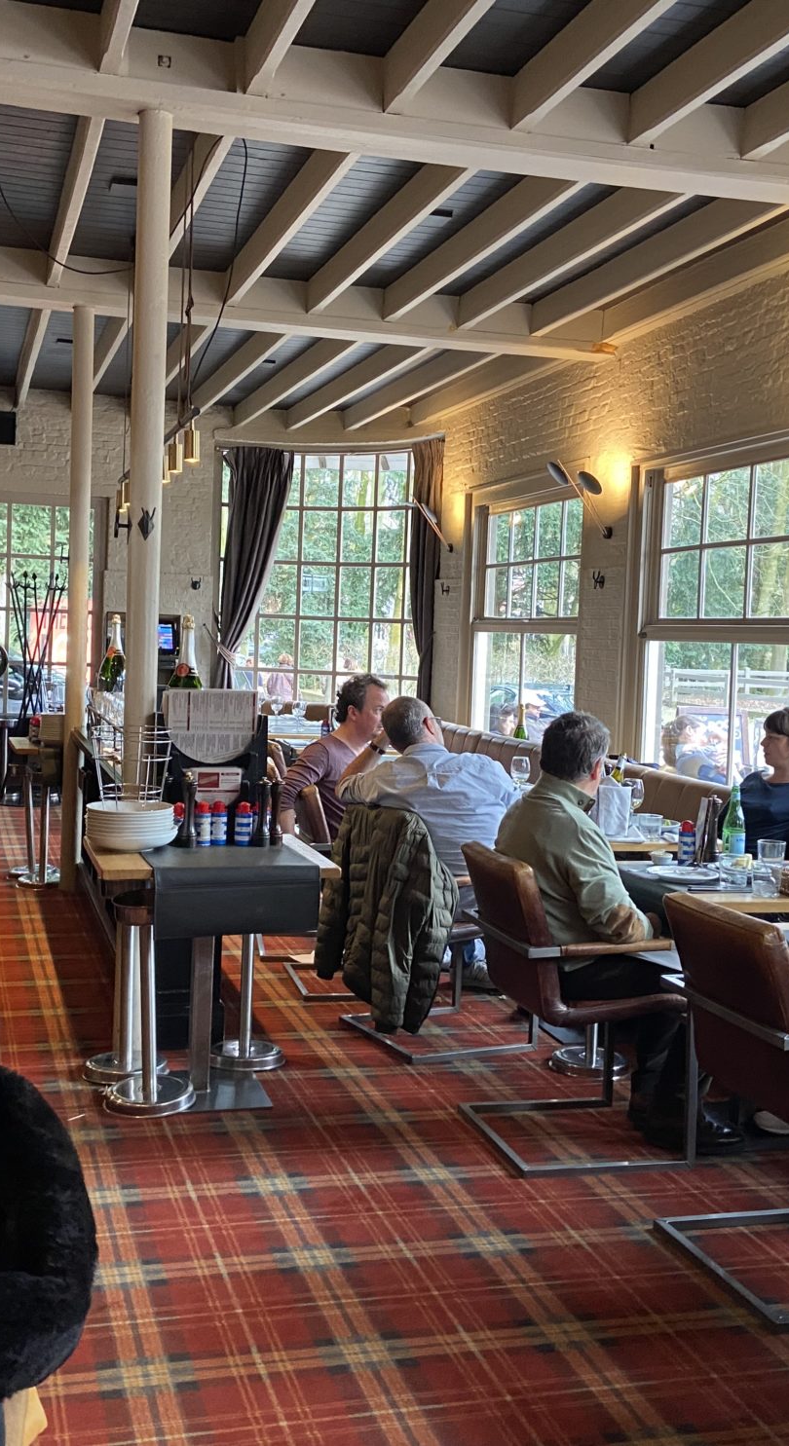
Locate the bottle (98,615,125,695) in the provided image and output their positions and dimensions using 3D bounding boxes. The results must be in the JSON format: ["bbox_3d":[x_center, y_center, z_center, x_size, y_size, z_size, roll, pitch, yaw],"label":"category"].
[{"bbox_3d":[-1.328,-0.263,6.905,0.145,0.490,0.145,1,4,-17],"label":"bottle"}]

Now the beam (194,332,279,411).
[{"bbox_3d":[-1.098,-2.465,10.089,0.060,0.177,4.133,1,4,-17],"label":"beam"}]

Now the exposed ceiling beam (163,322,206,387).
[{"bbox_3d":[-1.549,-2.553,10.256,0.065,0.170,4.400,1,4,-17],"label":"exposed ceiling beam"}]

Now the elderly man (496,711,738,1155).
[{"bbox_3d":[0.623,0.599,4.310,0.720,1.270,0.550,1,4,-18],"label":"elderly man"}]

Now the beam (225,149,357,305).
[{"bbox_3d":[-0.498,-2.299,6.600,0.053,0.178,2.864,1,4,-17],"label":"beam"}]

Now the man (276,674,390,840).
[{"bbox_3d":[-0.053,0.447,6.214,0.820,1.330,0.560,2,3,-2],"label":"man"}]

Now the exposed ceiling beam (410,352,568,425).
[{"bbox_3d":[0.720,-2.482,10.554,0.080,0.170,3.700,1,4,-17],"label":"exposed ceiling beam"}]

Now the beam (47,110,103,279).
[{"bbox_3d":[-1.400,-2.319,6.331,0.056,0.178,2.864,1,4,-17],"label":"beam"}]

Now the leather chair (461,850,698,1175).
[{"bbox_3d":[0.540,0.806,4.310,0.545,0.860,0.560,1,4,-17],"label":"leather chair"}]

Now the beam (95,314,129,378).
[{"bbox_3d":[-2.043,-2.574,10.172,0.053,0.178,4.396,1,4,-17],"label":"beam"}]

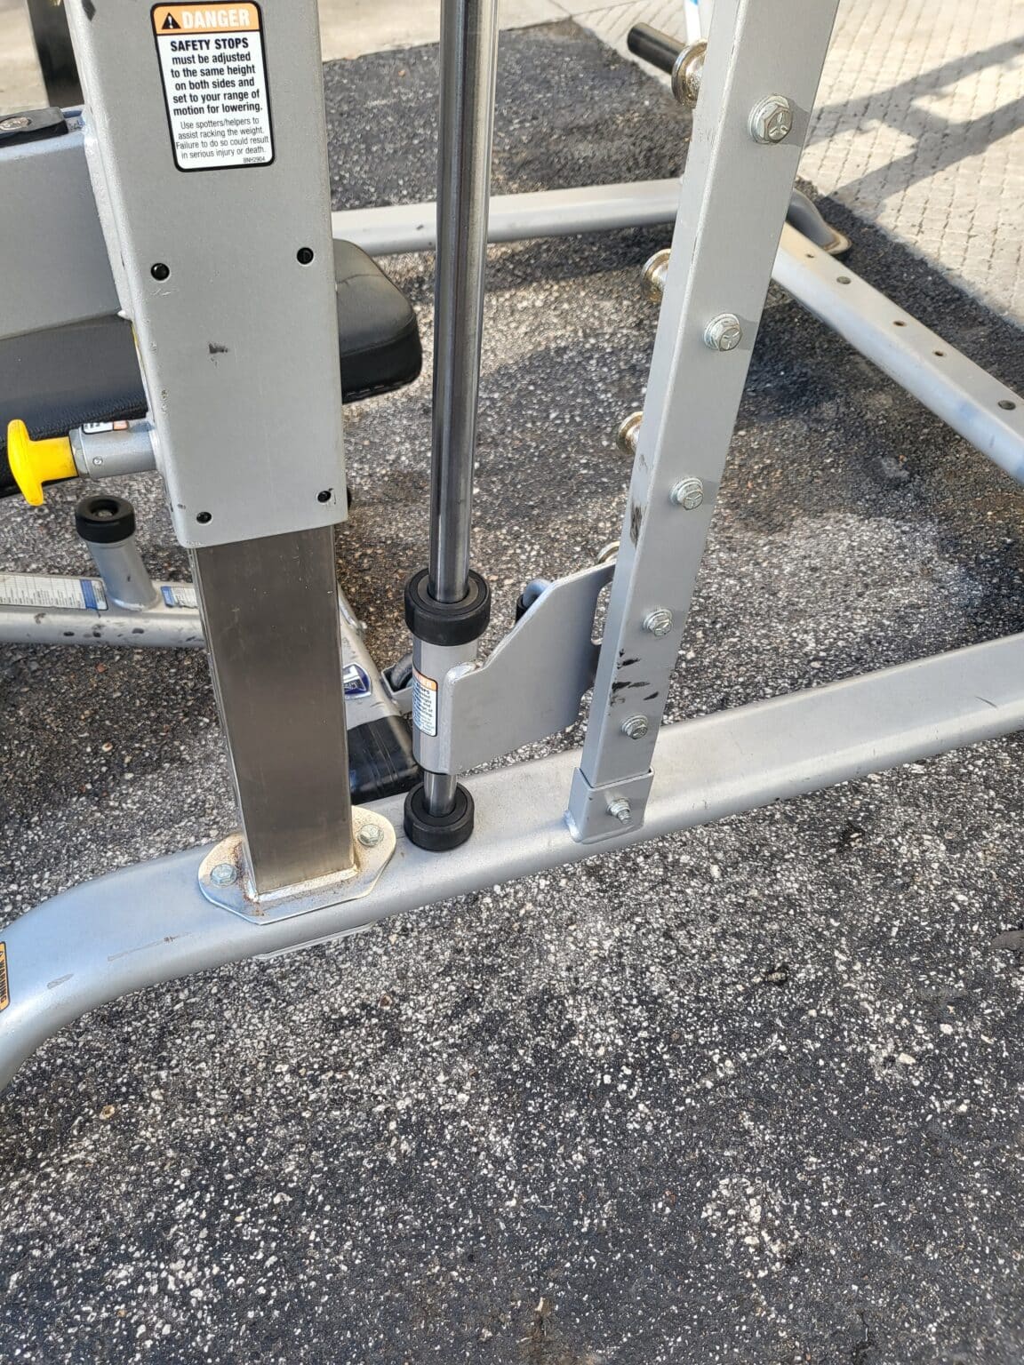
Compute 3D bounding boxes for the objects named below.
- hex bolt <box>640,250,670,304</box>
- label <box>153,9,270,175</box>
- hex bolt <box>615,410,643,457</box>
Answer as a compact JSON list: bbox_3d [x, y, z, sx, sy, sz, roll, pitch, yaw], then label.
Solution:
[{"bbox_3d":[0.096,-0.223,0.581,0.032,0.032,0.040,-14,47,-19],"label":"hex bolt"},{"bbox_3d":[-0.118,-0.237,0.410,0.041,0.059,0.002,-14,47,-19],"label":"label"},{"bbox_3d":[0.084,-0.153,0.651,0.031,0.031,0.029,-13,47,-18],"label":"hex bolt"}]

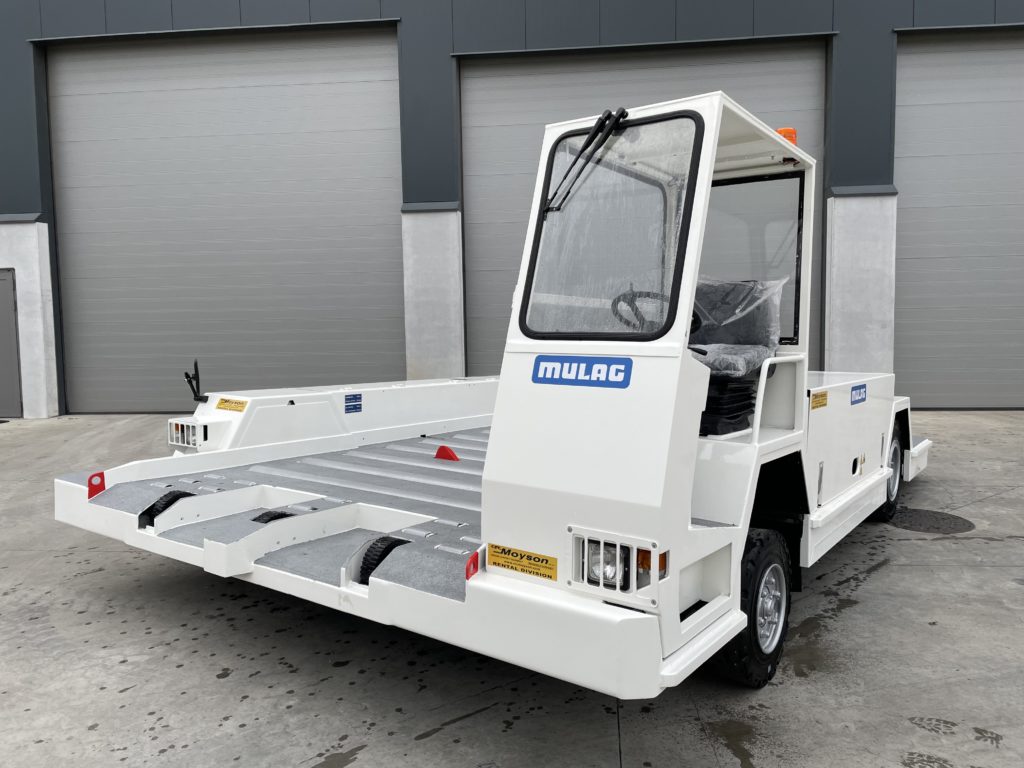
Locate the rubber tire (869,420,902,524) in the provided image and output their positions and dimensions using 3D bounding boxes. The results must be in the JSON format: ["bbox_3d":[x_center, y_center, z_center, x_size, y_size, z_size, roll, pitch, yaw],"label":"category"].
[{"bbox_3d":[2.517,0.588,5.304,0.220,0.700,0.700,3,4,36],"label":"rubber tire"}]

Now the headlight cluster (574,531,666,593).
[{"bbox_3d":[0.326,0.537,2.311,0.300,0.165,0.100,3,4,36],"label":"headlight cluster"}]

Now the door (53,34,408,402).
[{"bbox_3d":[-3.946,-2.162,10.699,5.000,5.140,0.070,0,4,6],"label":"door"}]

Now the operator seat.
[{"bbox_3d":[0.833,-0.127,3.263,0.490,0.630,0.570,3,4,36],"label":"operator seat"}]

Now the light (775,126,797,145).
[{"bbox_3d":[1.163,-1.027,3.265,0.092,0.125,0.092,3,4,36],"label":"light"}]

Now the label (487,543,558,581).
[{"bbox_3d":[0.032,0.573,2.477,0.272,0.072,0.004,3,4,36],"label":"label"}]

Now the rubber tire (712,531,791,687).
[{"bbox_3d":[0.909,0.838,3.043,0.210,0.590,0.590,3,4,36],"label":"rubber tire"}]

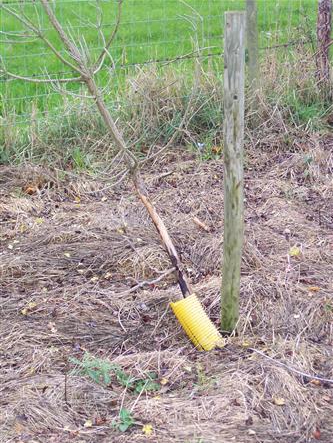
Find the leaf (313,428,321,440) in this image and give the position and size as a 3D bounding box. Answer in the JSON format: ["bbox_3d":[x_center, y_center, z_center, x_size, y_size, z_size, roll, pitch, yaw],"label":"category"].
[{"bbox_3d":[0.483,0.683,4.302,0.025,0.021,0.045,0,15,0],"label":"leaf"}]

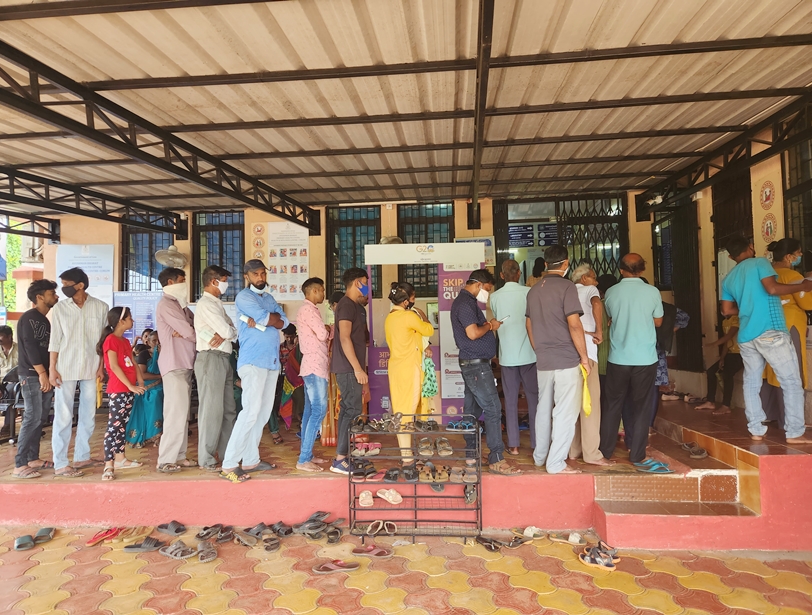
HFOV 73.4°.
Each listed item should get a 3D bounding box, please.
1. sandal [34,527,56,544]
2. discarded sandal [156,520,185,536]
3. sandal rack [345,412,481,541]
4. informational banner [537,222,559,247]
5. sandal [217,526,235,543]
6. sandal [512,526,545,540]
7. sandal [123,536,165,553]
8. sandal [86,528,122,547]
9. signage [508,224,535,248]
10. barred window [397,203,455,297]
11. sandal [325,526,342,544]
[{"bbox_3d":[-2.546,1.583,3.854,0.105,0.080,0.250,1,-4,-25],"label":"sandal"},{"bbox_3d":[-1.749,1.639,4.069,0.255,0.085,0.100,-3,-4,26],"label":"discarded sandal"},{"bbox_3d":[0.073,1.163,3.819,0.911,0.875,0.290,-1,-3,4],"label":"sandal rack"},{"bbox_3d":[2.776,-1.345,10.137,0.631,0.422,0.030,-2,-4,4],"label":"informational banner"},{"bbox_3d":[-1.264,1.575,3.838,0.100,0.075,0.250,0,-3,-15],"label":"sandal"},{"bbox_3d":[0.851,1.546,3.807,0.250,0.085,0.100,-2,-4,21],"label":"sandal"},{"bbox_3d":[-1.799,1.622,3.767,0.275,0.085,0.100,0,-4,-15],"label":"sandal"},{"bbox_3d":[-2.229,1.663,3.999,0.090,0.050,0.280,-2,-4,8],"label":"sandal"},{"bbox_3d":[2.192,-1.342,10.327,0.502,0.430,0.030,-1,-3,7],"label":"signage"},{"bbox_3d":[0.303,-0.864,8.184,0.831,1.420,0.100,-2,-4,4],"label":"barred window"},{"bbox_3d":[-0.514,1.566,3.835,0.100,0.090,0.250,0,-3,-15],"label":"sandal"}]

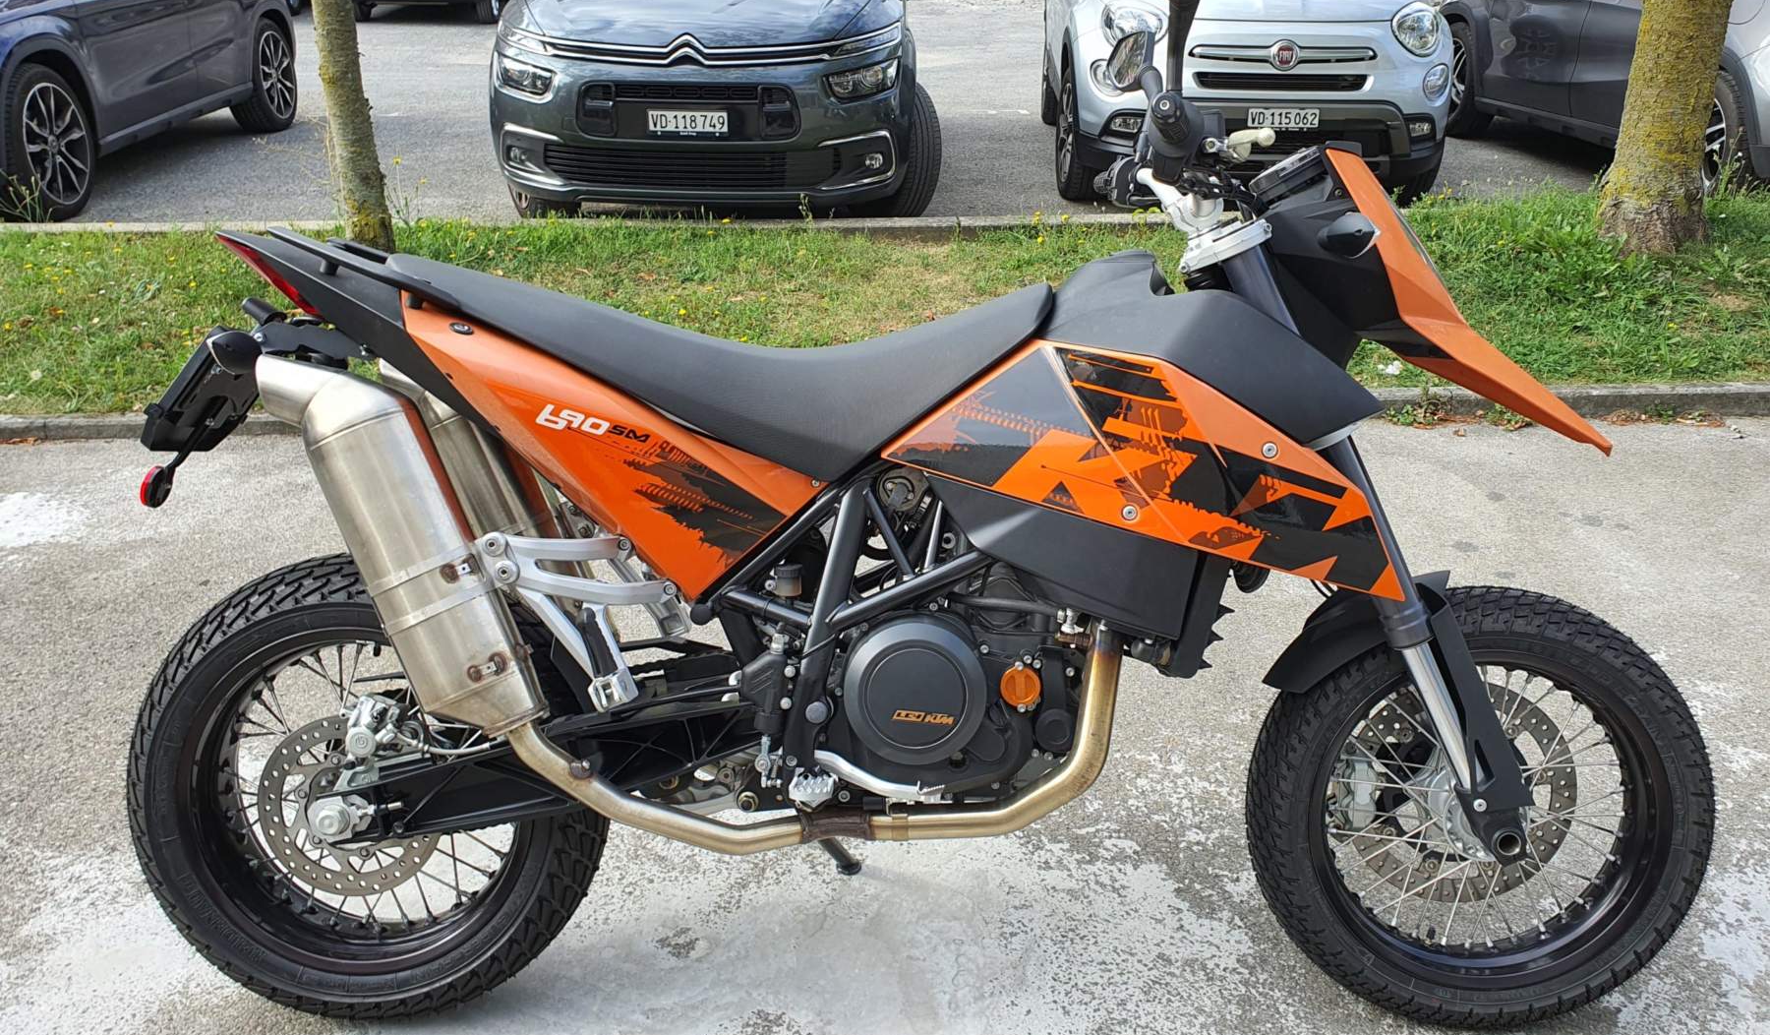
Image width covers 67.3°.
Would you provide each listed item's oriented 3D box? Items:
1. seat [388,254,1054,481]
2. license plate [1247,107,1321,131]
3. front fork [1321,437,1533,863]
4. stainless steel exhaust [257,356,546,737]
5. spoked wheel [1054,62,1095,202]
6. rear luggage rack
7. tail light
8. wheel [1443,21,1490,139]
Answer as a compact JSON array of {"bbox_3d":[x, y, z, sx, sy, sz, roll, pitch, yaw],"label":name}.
[{"bbox_3d":[-0.205,-0.192,1.670,0.825,0.270,0.260,1,10,0],"label":"seat"},{"bbox_3d":[1.699,-1.698,5.664,0.300,0.080,0.015,2,25,4],"label":"license plate"},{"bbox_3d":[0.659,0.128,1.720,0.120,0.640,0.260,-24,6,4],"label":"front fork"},{"bbox_3d":[-0.550,0.022,1.542,0.148,0.498,0.125,-24,9,4],"label":"stainless steel exhaust"},{"bbox_3d":[0.968,-1.904,6.564,0.220,0.670,0.670,2,25,4],"label":"spoked wheel"},{"bbox_3d":[-0.610,-0.295,1.657,0.251,0.050,0.210,23,9,-3],"label":"rear luggage rack"},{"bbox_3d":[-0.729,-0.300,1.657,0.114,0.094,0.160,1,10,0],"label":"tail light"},{"bbox_3d":[3.660,-2.750,8.361,0.235,0.690,0.690,0,25,-1],"label":"wheel"}]

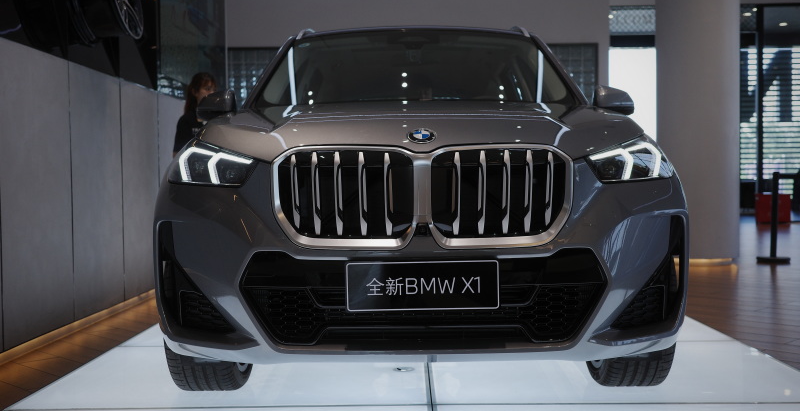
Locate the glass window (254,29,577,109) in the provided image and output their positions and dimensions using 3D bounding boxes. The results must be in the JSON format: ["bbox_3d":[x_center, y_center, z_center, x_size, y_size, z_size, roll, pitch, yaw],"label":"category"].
[{"bbox_3d":[0.070,-0.593,4.139,1.440,0.170,0.880,-1,36,0],"label":"glass window"}]

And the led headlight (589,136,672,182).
[{"bbox_3d":[0.749,-0.155,2.851,0.360,0.155,0.380,-1,2,0],"label":"led headlight"}]

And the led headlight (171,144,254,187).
[{"bbox_3d":[-0.621,-0.140,2.862,0.360,0.155,0.380,-1,2,0],"label":"led headlight"}]

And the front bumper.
[{"bbox_3d":[0.066,0.155,2.745,1.790,0.610,0.520,-1,2,0],"label":"front bumper"}]

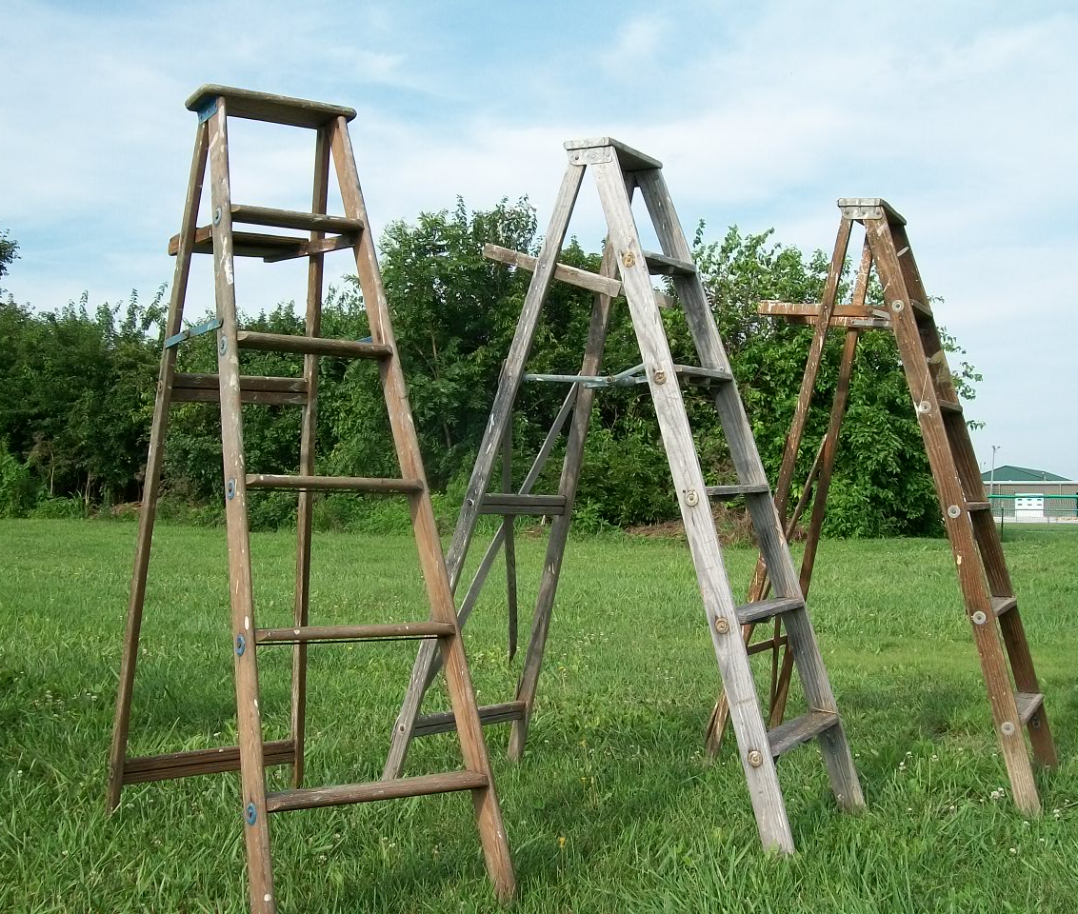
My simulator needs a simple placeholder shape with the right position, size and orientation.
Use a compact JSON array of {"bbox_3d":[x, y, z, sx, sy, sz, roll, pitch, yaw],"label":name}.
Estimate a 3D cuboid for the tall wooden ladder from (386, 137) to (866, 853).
[{"bbox_3d":[0.221,0.045,3.324,1.131,1.694,0.569,0,-2,30],"label":"tall wooden ladder"}]

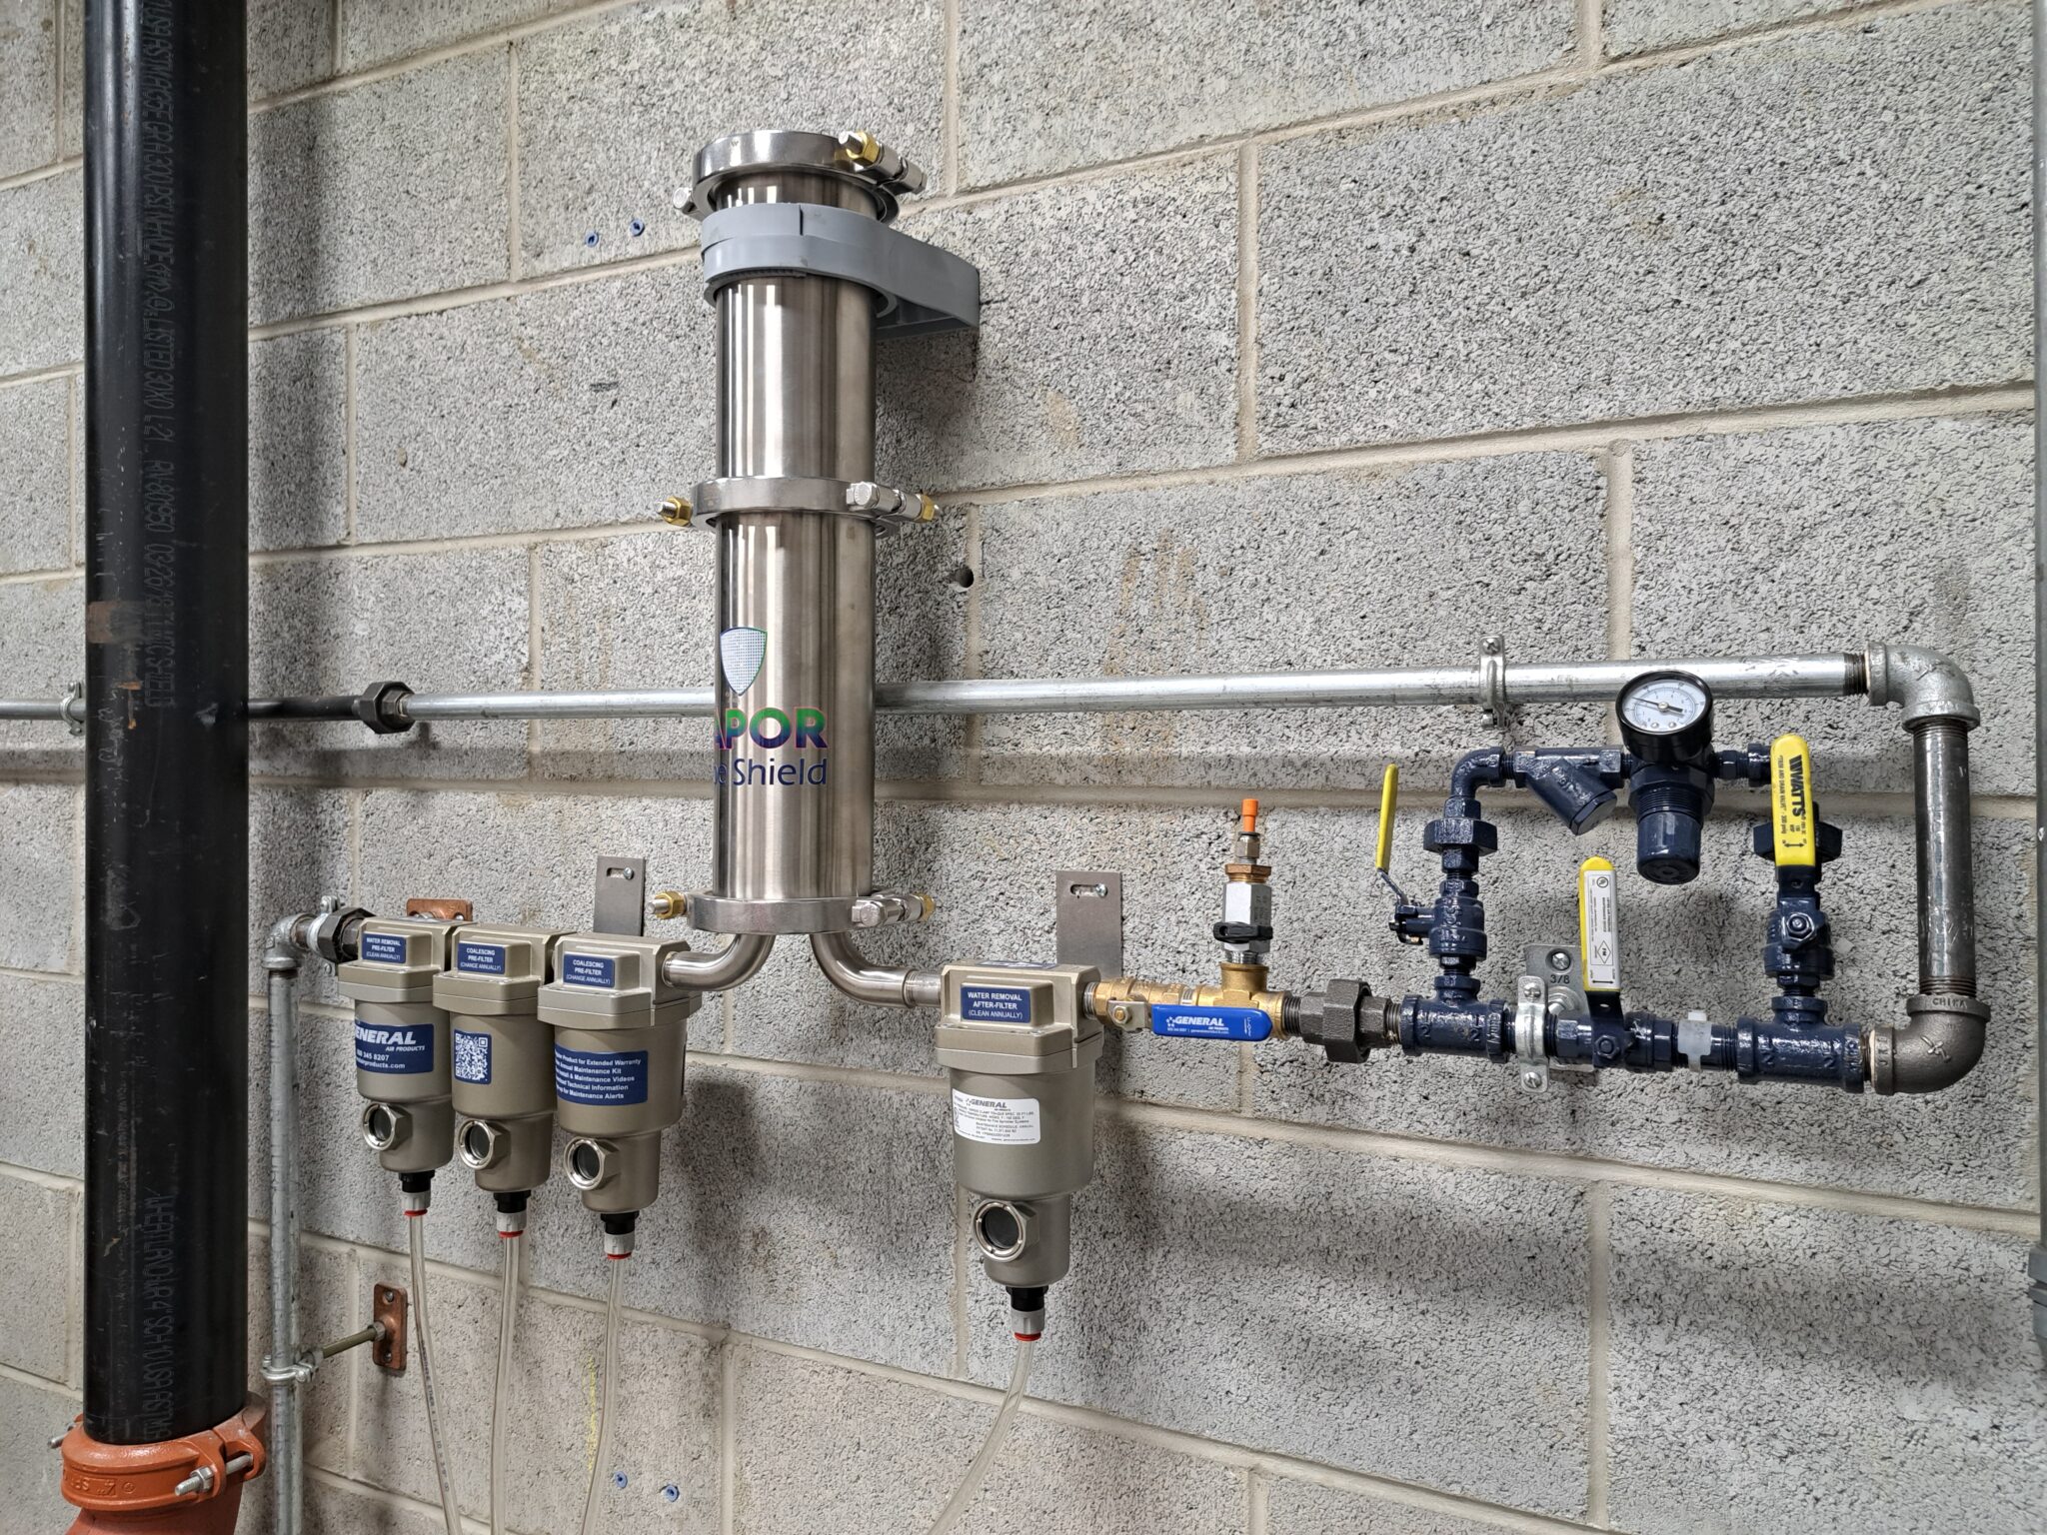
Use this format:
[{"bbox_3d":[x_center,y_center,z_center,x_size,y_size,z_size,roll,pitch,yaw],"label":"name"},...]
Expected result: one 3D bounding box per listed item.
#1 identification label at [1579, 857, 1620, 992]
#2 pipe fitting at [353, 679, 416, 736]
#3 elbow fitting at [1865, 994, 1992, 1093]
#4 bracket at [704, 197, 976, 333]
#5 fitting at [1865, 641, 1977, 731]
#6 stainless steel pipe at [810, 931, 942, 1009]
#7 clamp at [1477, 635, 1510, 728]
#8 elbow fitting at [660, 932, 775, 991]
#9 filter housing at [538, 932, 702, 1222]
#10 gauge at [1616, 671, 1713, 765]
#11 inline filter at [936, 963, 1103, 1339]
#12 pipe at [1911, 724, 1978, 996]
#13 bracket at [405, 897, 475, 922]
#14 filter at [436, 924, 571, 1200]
[{"bbox_3d":[0.274,0.075,0.673,0.017,0.061,0.006,-2,-4,27],"label":"identification label"},{"bbox_3d":[-0.523,-0.050,1.159,0.046,0.044,0.044,0,1,27],"label":"pipe fitting"},{"bbox_3d":[0.406,0.124,0.636,0.044,0.044,0.032,0,-12,27],"label":"elbow fitting"},{"bbox_3d":[-0.136,-0.313,0.922,0.148,0.043,0.154,0,1,27],"label":"bracket"},{"bbox_3d":[0.432,-0.039,0.681,0.046,0.044,0.031,0,1,27],"label":"fitting"},{"bbox_3d":[-0.089,0.121,0.883,0.107,0.053,0.023,0,1,27],"label":"stainless steel pipe"},{"bbox_3d":[0.250,-0.046,0.758,0.013,0.051,0.030,0,1,27],"label":"clamp"},{"bbox_3d":[-0.202,0.125,0.939,0.094,0.045,0.022,0,1,27],"label":"elbow fitting"},{"bbox_3d":[-0.277,0.212,0.976,0.093,0.191,0.090,0,1,27],"label":"filter housing"},{"bbox_3d":[0.303,-0.022,0.669,0.041,0.041,0.026,0,-38,27],"label":"gauge"},{"bbox_3d":[0.000,0.227,0.838,0.090,0.221,0.088,0,1,27],"label":"inline filter"},{"bbox_3d":[0.421,0.041,0.648,0.021,0.131,0.021,0,-12,27],"label":"pipe"},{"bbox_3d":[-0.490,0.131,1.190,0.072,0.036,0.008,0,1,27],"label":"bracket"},{"bbox_3d":[-0.368,0.212,1.021,0.093,0.191,0.090,0,1,27],"label":"filter"}]

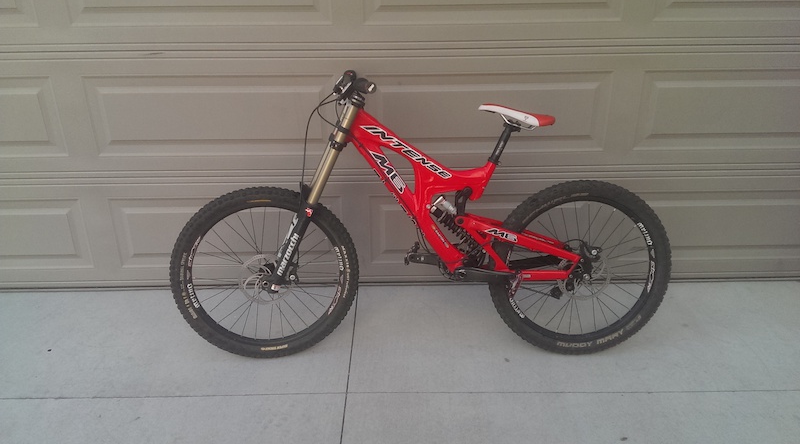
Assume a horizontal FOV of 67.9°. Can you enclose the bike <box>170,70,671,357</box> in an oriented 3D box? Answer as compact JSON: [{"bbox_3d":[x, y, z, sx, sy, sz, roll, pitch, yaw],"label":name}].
[{"bbox_3d":[0.089,0.001,2.172,1.840,1.060,0.750,-1,14,0],"label":"bike"}]

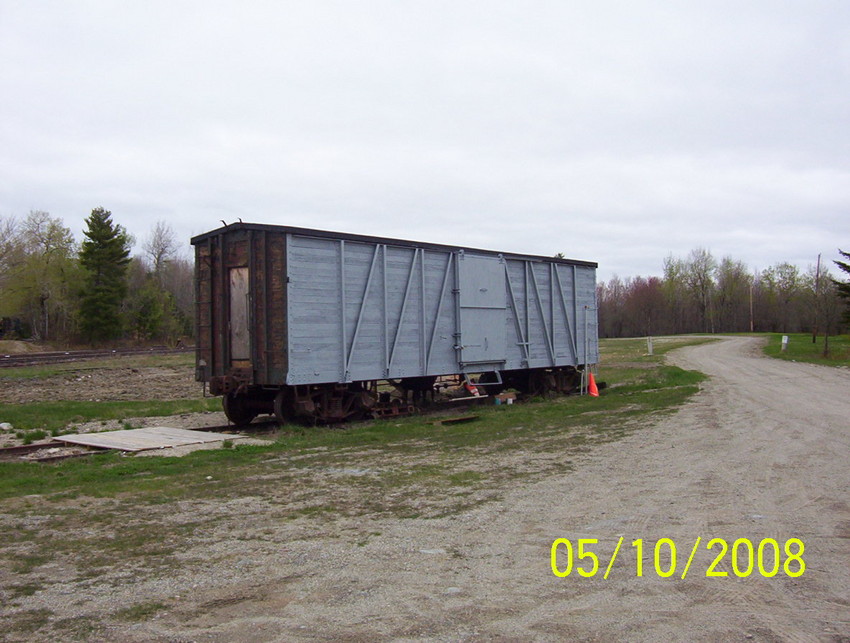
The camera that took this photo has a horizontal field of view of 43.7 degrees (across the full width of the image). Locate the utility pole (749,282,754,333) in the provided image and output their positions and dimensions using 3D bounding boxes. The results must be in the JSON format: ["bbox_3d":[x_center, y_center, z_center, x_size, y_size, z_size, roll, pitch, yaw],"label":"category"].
[{"bbox_3d":[57.061,-2.445,185.000,0.300,8.800,0.300,-1,-1,0],"label":"utility pole"}]

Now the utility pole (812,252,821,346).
[{"bbox_3d":[37.701,-2.215,102.000,0.300,8.900,0.300,-1,-1,0],"label":"utility pole"}]

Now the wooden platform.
[{"bbox_3d":[-4.880,2.110,18.750,3.050,0.120,2.450,-1,-1,39],"label":"wooden platform"}]

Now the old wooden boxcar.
[{"bbox_3d":[0.181,0.098,26.246,2.750,4.080,13.700,-1,-1,35],"label":"old wooden boxcar"}]

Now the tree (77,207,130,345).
[{"bbox_3d":[-32.679,-4.792,108.000,5.300,13.900,5.300,-1,-1,0],"label":"tree"}]

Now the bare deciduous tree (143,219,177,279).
[{"bbox_3d":[-28.967,-4.600,116.000,4.600,13.300,4.600,-1,-1,0],"label":"bare deciduous tree"}]

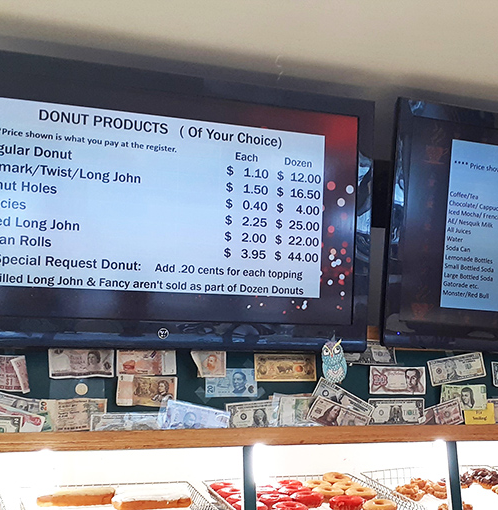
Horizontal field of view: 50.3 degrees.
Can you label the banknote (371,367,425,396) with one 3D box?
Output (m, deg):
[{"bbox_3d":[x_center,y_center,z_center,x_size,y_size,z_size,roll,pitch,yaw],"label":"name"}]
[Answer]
[{"bbox_3d":[0.373,0.314,1.325,0.151,0.068,0.002,3,-5,-12],"label":"banknote"}]

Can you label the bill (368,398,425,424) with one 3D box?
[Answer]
[{"bbox_3d":[0.367,0.390,1.318,0.156,0.066,0.002,3,-5,-12],"label":"bill"}]

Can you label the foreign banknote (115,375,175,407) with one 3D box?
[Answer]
[{"bbox_3d":[-0.229,0.308,1.197,0.132,0.066,0.002,4,-5,-12],"label":"foreign banknote"}]

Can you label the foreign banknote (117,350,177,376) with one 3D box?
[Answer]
[{"bbox_3d":[-0.231,0.240,1.202,0.132,0.067,0.002,1,-4,-12],"label":"foreign banknote"}]

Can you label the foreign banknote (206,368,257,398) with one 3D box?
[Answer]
[{"bbox_3d":[-0.038,0.299,1.238,0.120,0.066,0.002,3,-5,-12],"label":"foreign banknote"}]

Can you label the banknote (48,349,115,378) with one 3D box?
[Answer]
[{"bbox_3d":[-0.368,0.238,1.172,0.138,0.067,0.002,1,-4,-12],"label":"banknote"}]

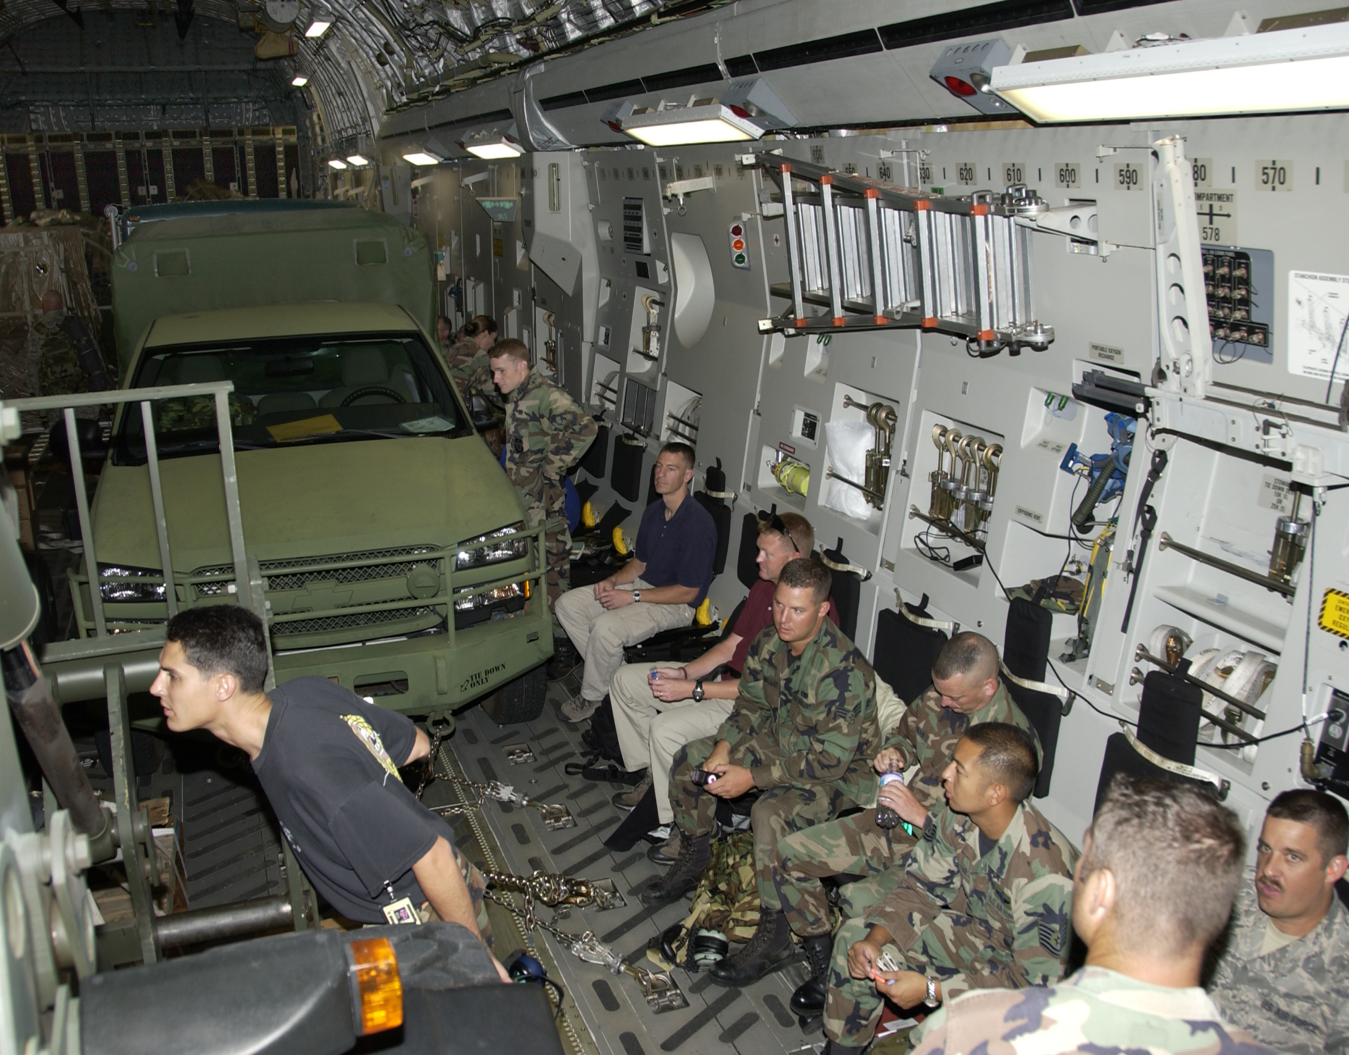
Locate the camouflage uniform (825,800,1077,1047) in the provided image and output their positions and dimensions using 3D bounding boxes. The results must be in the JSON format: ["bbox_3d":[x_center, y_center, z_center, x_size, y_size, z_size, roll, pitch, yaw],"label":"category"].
[{"bbox_3d":[0.866,1.145,3.543,0.750,0.850,0.600,-6,17,-18],"label":"camouflage uniform"}]

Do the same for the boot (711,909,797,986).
[{"bbox_3d":[0.274,1.364,3.972,0.300,0.240,0.115,-6,18,-21],"label":"boot"}]

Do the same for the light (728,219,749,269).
[{"bbox_3d":[0.310,-1.365,5.850,0.105,0.240,0.060,3,21,26],"label":"light"}]

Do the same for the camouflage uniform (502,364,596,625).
[{"bbox_3d":[-0.617,-0.124,6.287,0.450,1.360,0.540,-8,18,-26],"label":"camouflage uniform"}]

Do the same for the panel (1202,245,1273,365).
[{"bbox_3d":[1.467,-0.587,3.173,0.050,0.300,0.270,-17,21,-18],"label":"panel"}]

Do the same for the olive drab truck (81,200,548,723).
[{"bbox_3d":[-2.344,-0.587,7.306,2.050,2.340,5.850,-6,18,-19],"label":"olive drab truck"}]

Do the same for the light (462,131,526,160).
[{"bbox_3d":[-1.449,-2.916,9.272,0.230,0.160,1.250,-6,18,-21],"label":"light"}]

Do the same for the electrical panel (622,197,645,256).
[{"bbox_3d":[-0.214,-1.770,7.078,0.060,0.310,0.320,-7,18,-21],"label":"electrical panel"}]

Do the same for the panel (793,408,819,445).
[{"bbox_3d":[0.609,-0.456,5.433,0.060,0.150,0.240,1,15,-23],"label":"panel"}]

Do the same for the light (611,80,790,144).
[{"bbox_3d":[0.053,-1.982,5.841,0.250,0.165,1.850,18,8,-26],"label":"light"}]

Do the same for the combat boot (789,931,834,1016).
[{"bbox_3d":[0.462,1.382,3.946,0.115,0.250,0.300,10,19,30],"label":"combat boot"}]

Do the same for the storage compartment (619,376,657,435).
[{"bbox_3d":[-0.144,-0.731,7.294,0.180,0.280,0.510,2,15,-23],"label":"storage compartment"}]

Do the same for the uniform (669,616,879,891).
[{"bbox_3d":[0.378,0.758,4.122,0.720,0.950,0.630,-10,19,-33],"label":"uniform"}]

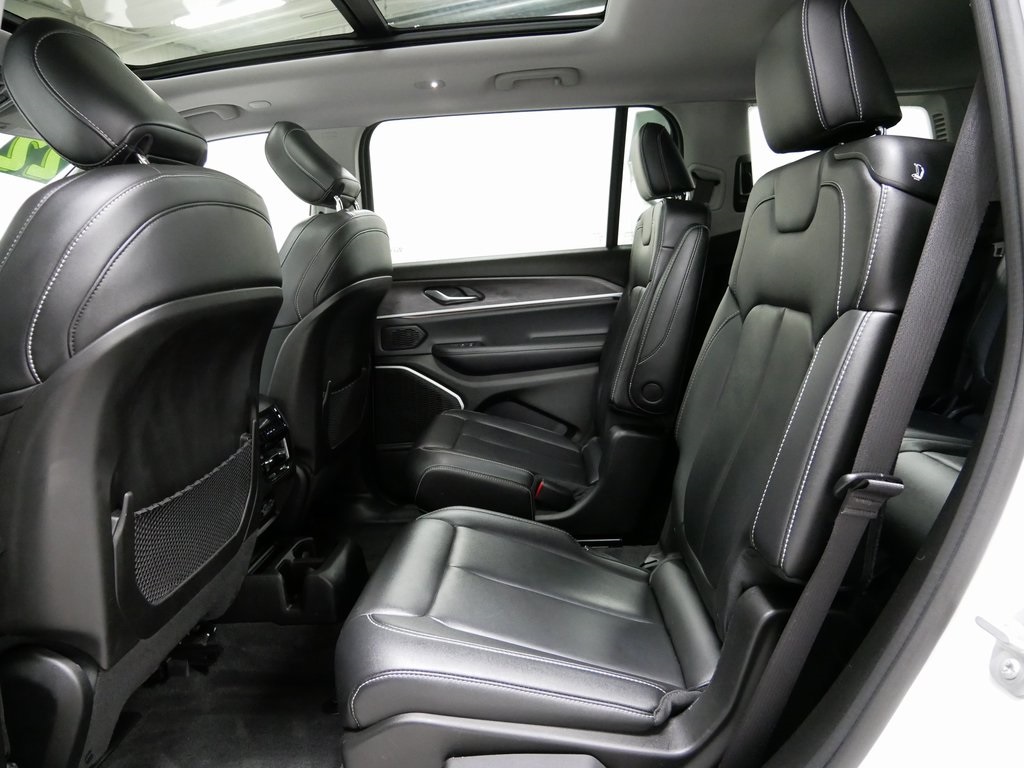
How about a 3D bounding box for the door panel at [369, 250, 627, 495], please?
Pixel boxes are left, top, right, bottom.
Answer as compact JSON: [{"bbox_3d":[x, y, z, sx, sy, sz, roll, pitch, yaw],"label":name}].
[{"bbox_3d":[0.026,-0.023,2.113,0.924,0.721,0.132,-2,10,1],"label":"door panel"}]

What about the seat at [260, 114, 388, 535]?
[{"bbox_3d":[-0.706,-0.105,1.757,0.812,1.030,0.558,-2,10,1],"label":"seat"}]

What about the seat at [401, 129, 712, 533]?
[{"bbox_3d":[0.095,-0.129,1.749,0.710,0.969,0.548,-2,10,1],"label":"seat"}]

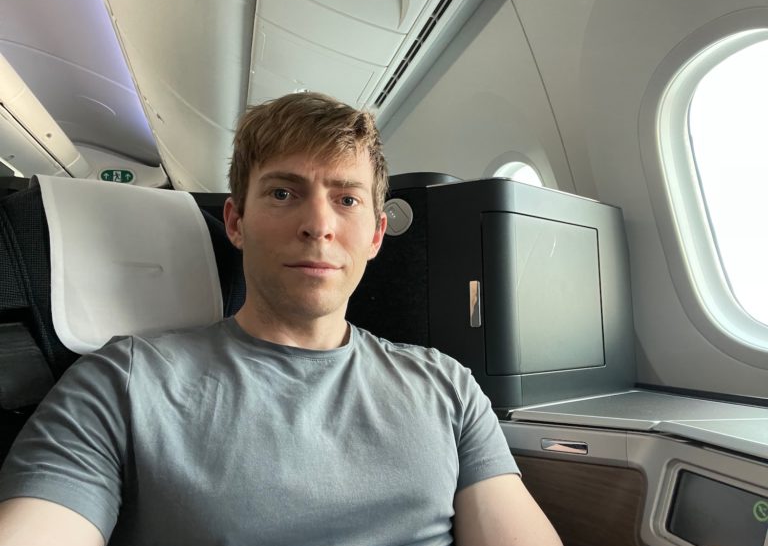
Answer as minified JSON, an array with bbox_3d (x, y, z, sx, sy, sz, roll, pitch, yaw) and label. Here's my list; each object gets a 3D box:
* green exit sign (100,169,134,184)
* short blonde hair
[{"bbox_3d":[-1.800,-0.648,3.450,0.210,0.095,0.025,2,-7,-17],"label":"green exit sign"},{"bbox_3d":[-0.088,-0.106,0.574,0.175,0.190,0.200,2,-7,-14],"label":"short blonde hair"}]

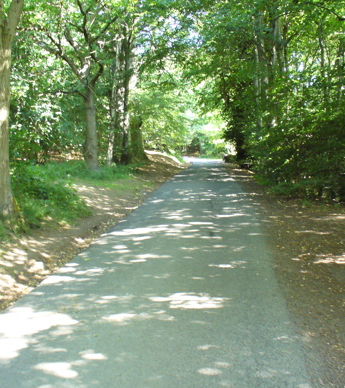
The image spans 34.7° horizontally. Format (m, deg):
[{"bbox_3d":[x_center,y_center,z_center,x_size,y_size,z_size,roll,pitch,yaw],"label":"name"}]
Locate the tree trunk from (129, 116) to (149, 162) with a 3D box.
[{"bbox_3d":[-1.692,-2.737,27.500,0.980,2.350,0.950,0,5,0],"label":"tree trunk"}]

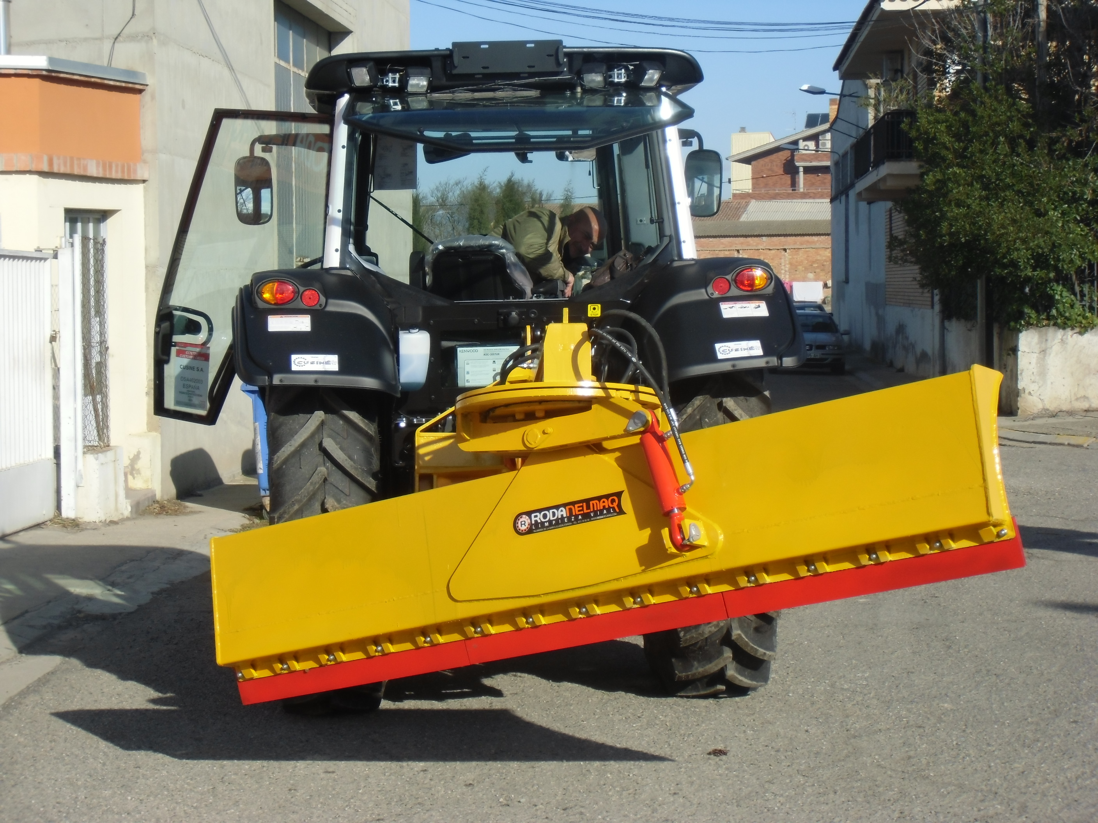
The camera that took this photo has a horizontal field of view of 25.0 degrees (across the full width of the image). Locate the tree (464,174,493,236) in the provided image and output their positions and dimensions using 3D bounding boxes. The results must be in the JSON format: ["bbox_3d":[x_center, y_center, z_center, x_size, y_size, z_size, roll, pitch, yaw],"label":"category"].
[{"bbox_3d":[-2.985,-6.638,105.000,1.500,7.000,1.500,0,3,0],"label":"tree"}]

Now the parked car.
[{"bbox_3d":[6.100,-1.675,58.800,1.690,1.430,4.150,0,3,4],"label":"parked car"}]

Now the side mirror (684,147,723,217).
[{"bbox_3d":[0.772,-1.146,12.400,0.190,0.345,0.090,0,3,2],"label":"side mirror"}]

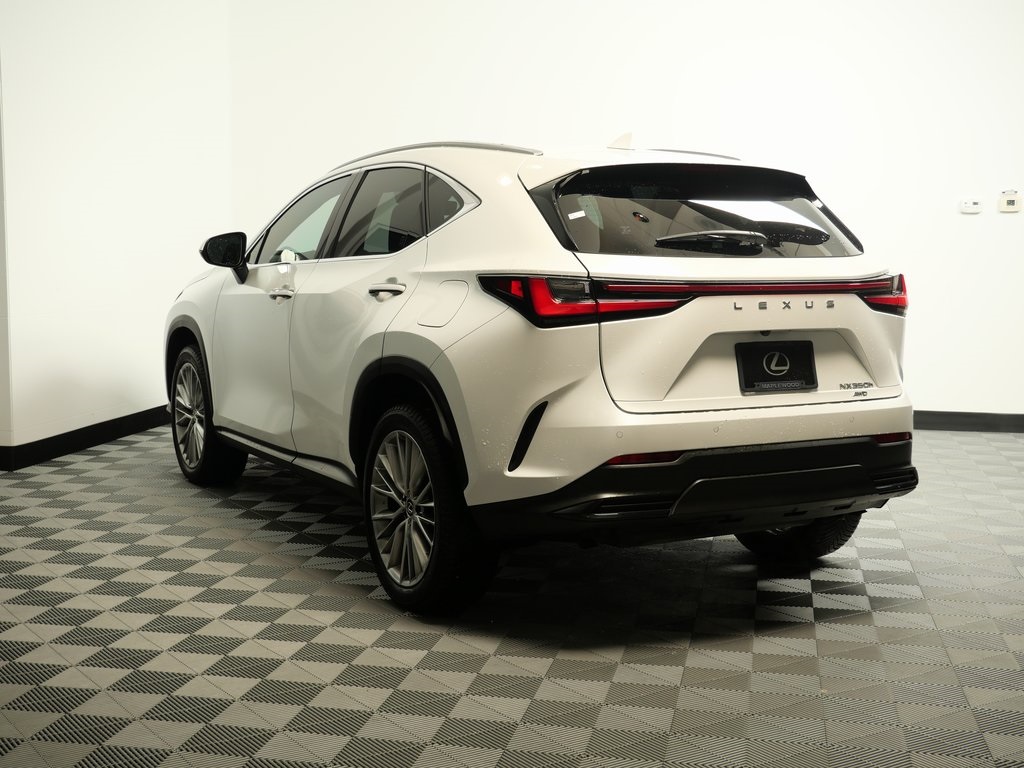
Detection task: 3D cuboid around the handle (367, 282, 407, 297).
[{"bbox_3d":[-0.436,-0.334,4.187,0.055,0.042,0.230,-3,7,-30],"label":"handle"}]

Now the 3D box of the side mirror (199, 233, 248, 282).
[{"bbox_3d":[-1.308,-0.570,5.323,0.215,0.215,0.160,-3,7,-30],"label":"side mirror"}]

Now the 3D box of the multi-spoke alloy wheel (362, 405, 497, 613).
[{"bbox_3d":[-0.281,0.415,4.150,0.240,0.735,0.730,-3,7,-30],"label":"multi-spoke alloy wheel"}]

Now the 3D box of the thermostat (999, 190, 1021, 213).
[{"bbox_3d":[3.546,-1.301,8.434,0.138,0.150,0.035,2,6,9],"label":"thermostat"}]

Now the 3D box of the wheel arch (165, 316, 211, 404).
[{"bbox_3d":[-1.637,-0.109,6.074,0.140,0.470,0.860,-3,7,-30],"label":"wheel arch"}]

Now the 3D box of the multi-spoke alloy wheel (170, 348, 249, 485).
[{"bbox_3d":[-1.552,0.153,6.138,0.235,0.735,0.720,-3,7,-30],"label":"multi-spoke alloy wheel"}]

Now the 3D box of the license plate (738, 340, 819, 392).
[{"bbox_3d":[0.848,-0.055,3.776,0.305,0.160,0.022,-3,-3,-28],"label":"license plate"}]

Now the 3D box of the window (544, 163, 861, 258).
[{"bbox_3d":[0.706,-0.566,3.924,1.160,0.440,0.120,-3,-35,-28],"label":"window"}]

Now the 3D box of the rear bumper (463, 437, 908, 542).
[{"bbox_3d":[0.768,0.332,3.911,1.750,0.330,0.500,-3,7,-28],"label":"rear bumper"}]

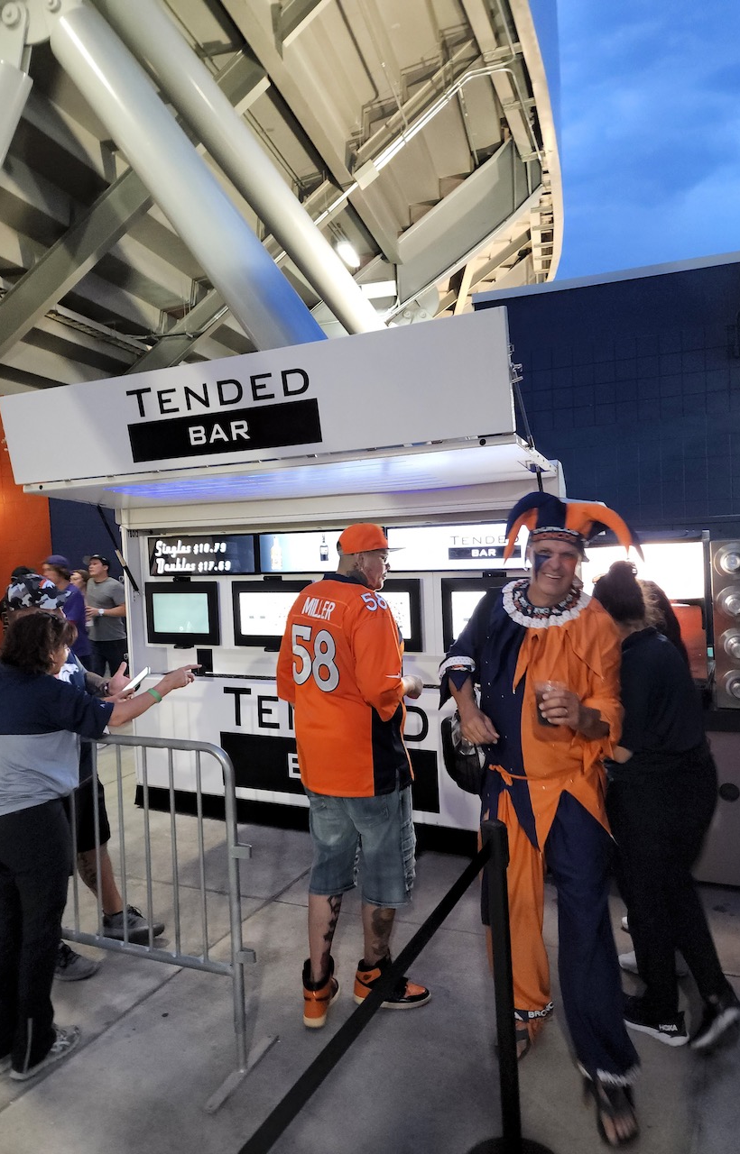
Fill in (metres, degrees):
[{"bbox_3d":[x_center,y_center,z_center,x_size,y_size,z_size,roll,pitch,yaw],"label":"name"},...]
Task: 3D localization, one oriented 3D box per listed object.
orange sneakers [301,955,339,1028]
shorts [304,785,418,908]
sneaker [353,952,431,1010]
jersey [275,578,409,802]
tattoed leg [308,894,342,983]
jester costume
[{"bbox_3d":[-0.167,1.560,2.963,0.115,0.180,0.300,-2,2,15],"label":"orange sneakers"},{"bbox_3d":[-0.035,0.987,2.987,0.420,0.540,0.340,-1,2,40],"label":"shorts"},{"bbox_3d":[0.094,1.550,2.983,0.305,0.180,0.115,-2,2,3],"label":"sneaker"},{"bbox_3d":[-0.100,0.419,2.982,0.580,0.860,0.400,-1,2,40],"label":"jersey"},{"bbox_3d":[-0.187,1.360,2.907,0.115,0.350,0.125,3,2,20],"label":"tattoed leg"},{"bbox_3d":[0.563,0.660,2.459,0.640,1.840,0.500,-2,2,16],"label":"jester costume"}]

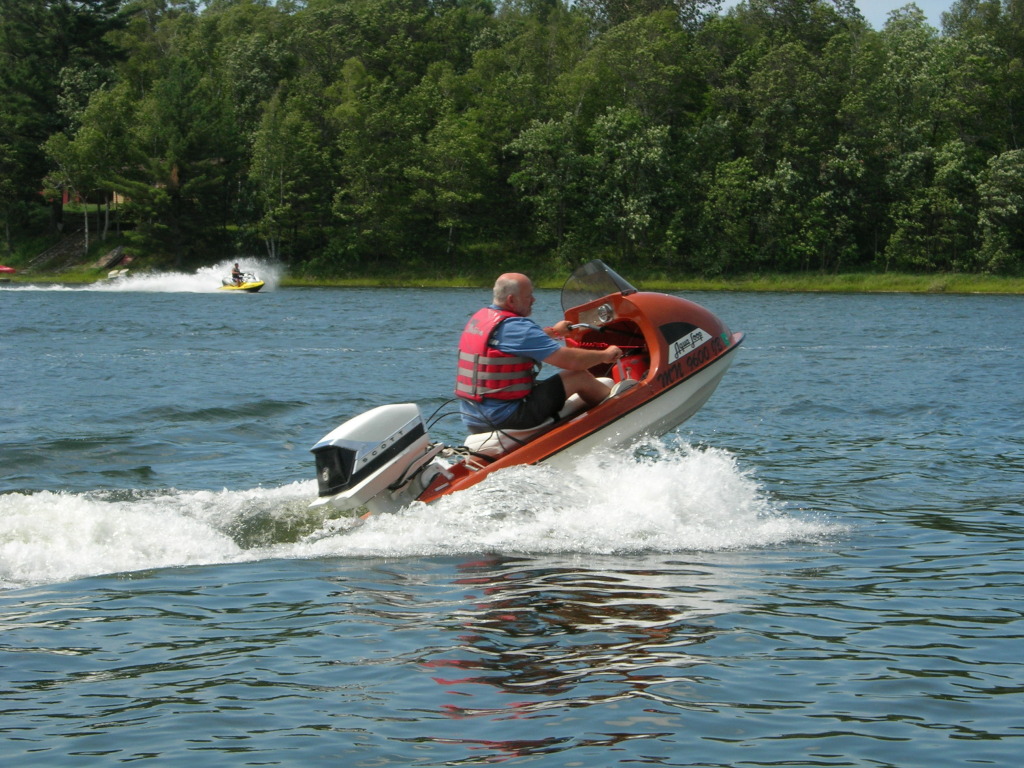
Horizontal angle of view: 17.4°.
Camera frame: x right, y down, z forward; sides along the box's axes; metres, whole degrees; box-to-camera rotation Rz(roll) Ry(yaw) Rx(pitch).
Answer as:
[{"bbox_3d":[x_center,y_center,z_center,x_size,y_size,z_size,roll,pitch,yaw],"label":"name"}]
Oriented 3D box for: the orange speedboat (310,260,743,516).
[{"bbox_3d":[0.121,0.154,17.932,2.750,1.200,1.130,-26,4,-26],"label":"orange speedboat"}]

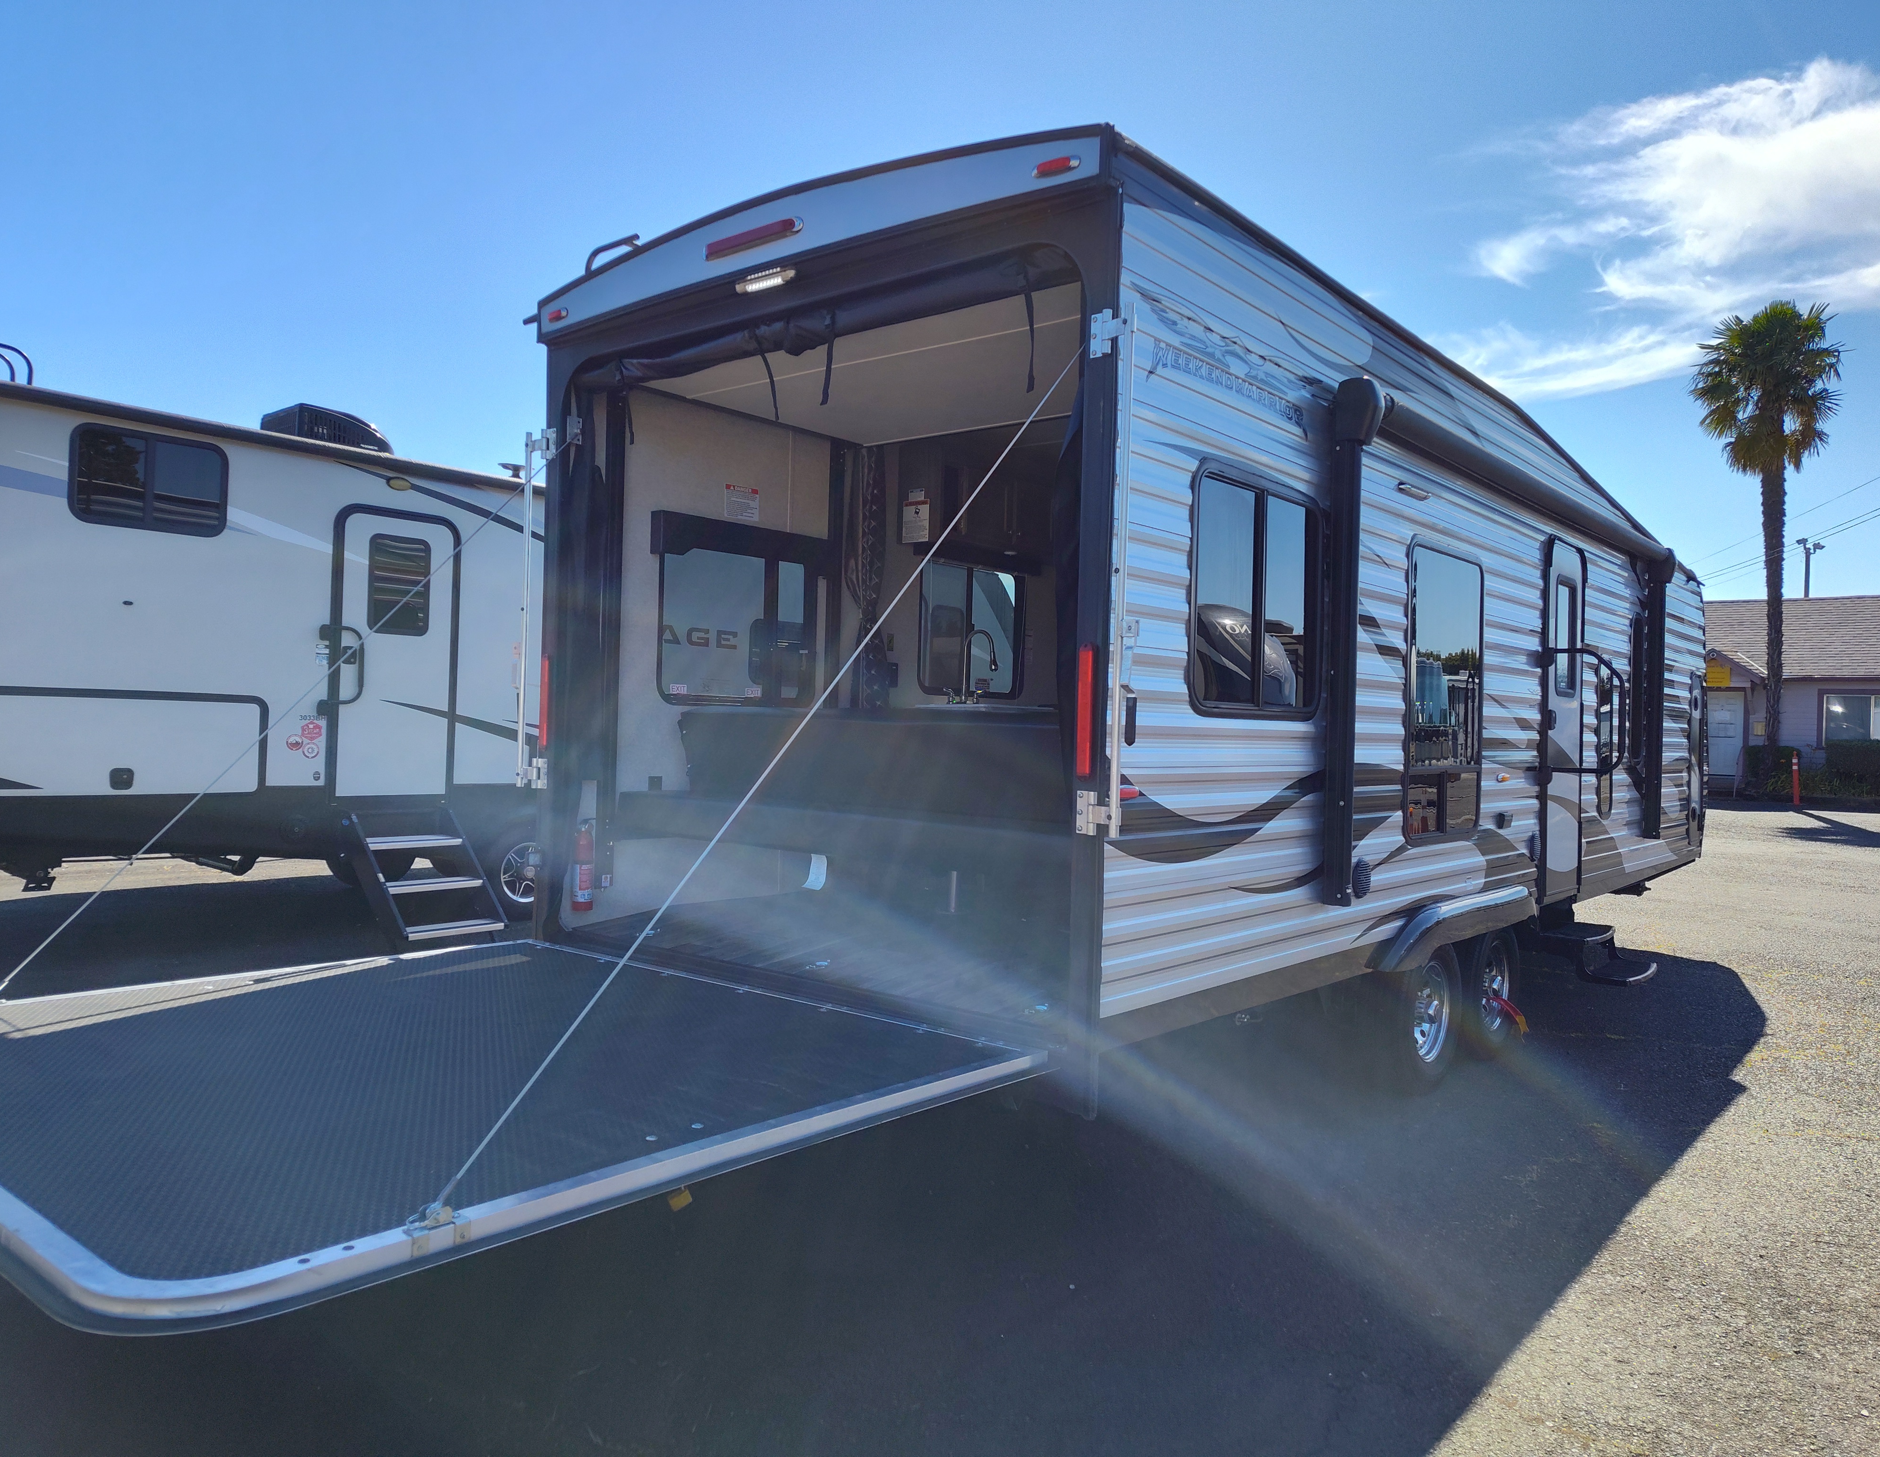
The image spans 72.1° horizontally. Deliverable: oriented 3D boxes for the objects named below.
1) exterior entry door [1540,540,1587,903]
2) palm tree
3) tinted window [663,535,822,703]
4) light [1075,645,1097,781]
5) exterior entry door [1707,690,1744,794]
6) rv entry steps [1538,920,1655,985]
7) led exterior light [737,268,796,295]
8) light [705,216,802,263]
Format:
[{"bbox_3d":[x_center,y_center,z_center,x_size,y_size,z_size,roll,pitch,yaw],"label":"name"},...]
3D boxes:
[{"bbox_3d":[3.293,-0.033,6.832,0.060,1.870,0.718,2,1,39],"label":"exterior entry door"},{"bbox_3d":[19.718,-4.328,30.800,3.100,11.700,3.100,2,1,39],"label":"palm tree"},{"bbox_3d":[-0.880,-0.450,5.687,0.060,0.710,0.924,2,1,39],"label":"tinted window"},{"bbox_3d":[0.381,-0.044,3.380,0.050,0.357,0.030,2,1,39],"label":"light"},{"bbox_3d":[19.616,0.152,32.300,0.950,2.140,0.120,2,1,39],"label":"exterior entry door"},{"bbox_3d":[3.399,1.164,6.788,0.550,0.230,0.630,2,1,39],"label":"rv entry steps"},{"bbox_3d":[-0.558,-1.435,4.145,0.265,0.052,0.045,2,1,39],"label":"led exterior light"},{"bbox_3d":[-0.596,-1.567,4.139,0.455,0.052,0.042,2,1,39],"label":"light"}]

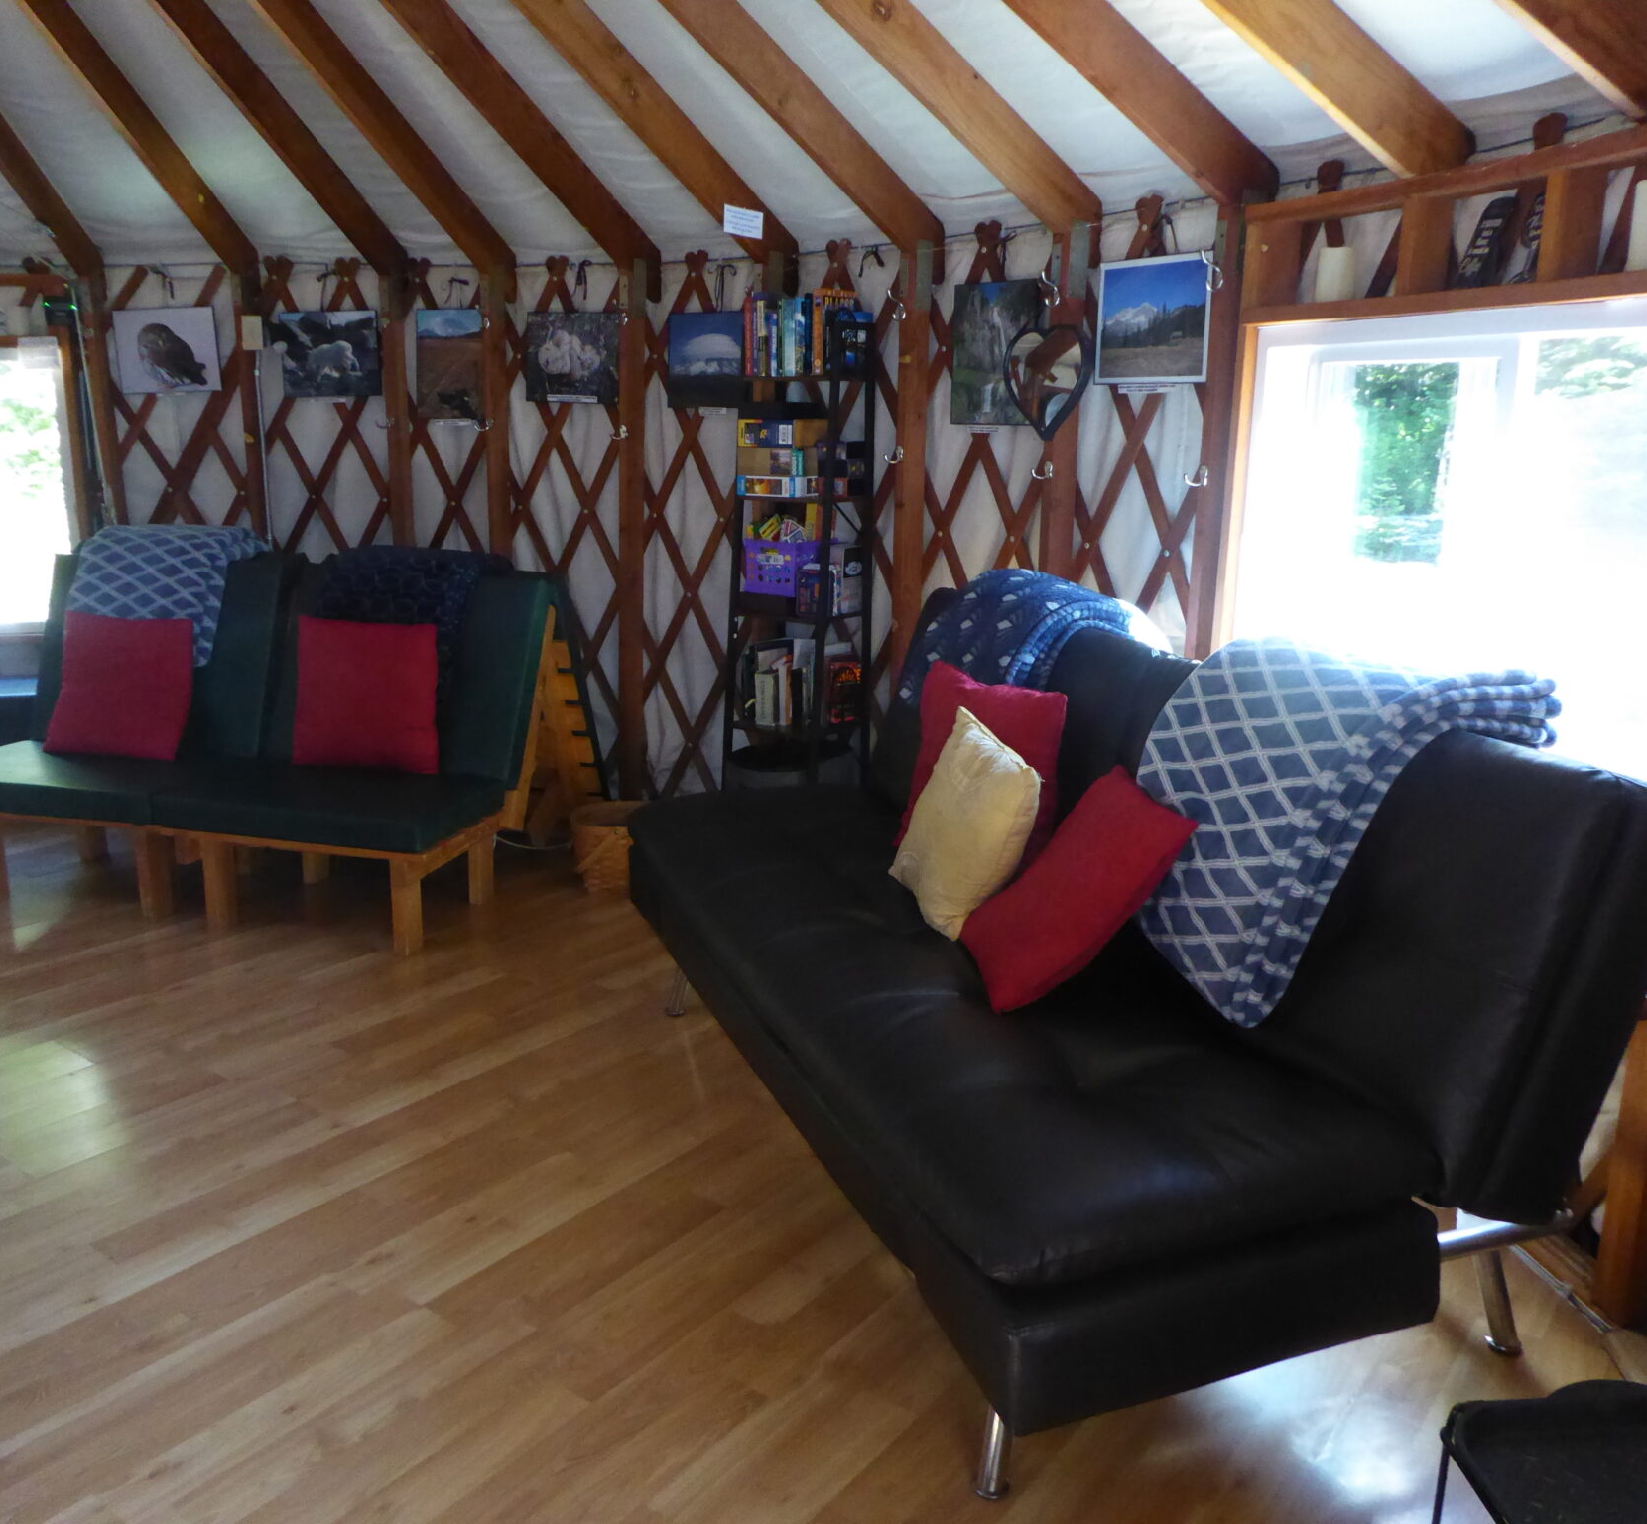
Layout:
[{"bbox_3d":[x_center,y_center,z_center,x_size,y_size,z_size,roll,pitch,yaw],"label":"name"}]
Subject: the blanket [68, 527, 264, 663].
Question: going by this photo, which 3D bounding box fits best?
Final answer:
[{"bbox_3d":[-2.059,-0.513,4.596,0.576,0.380,0.393,4,13,16],"label":"blanket"}]

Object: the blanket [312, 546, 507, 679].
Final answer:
[{"bbox_3d":[-1.210,-0.446,4.335,0.524,0.367,0.393,4,13,16],"label":"blanket"}]

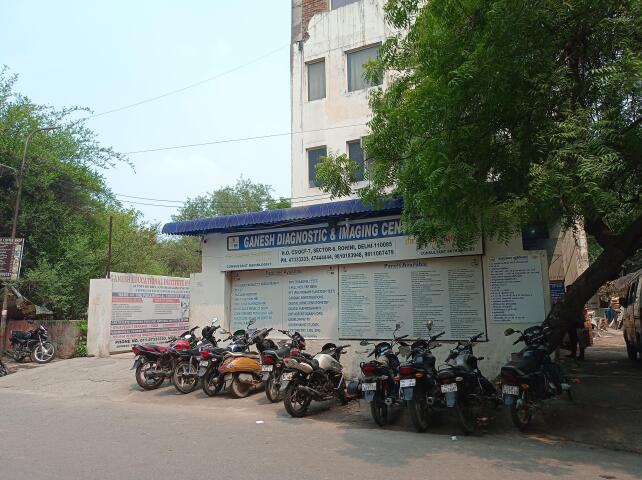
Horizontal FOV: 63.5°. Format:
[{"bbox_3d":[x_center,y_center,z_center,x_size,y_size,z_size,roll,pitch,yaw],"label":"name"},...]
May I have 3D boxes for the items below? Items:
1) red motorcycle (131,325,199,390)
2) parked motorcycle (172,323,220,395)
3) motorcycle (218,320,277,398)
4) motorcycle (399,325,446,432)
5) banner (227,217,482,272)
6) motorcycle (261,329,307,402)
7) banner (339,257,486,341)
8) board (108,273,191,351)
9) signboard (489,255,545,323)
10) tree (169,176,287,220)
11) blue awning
[{"bbox_3d":[-3.147,2.569,11.179,0.750,1.120,1.980,-8,-10,41],"label":"red motorcycle"},{"bbox_3d":[-2.323,2.428,10.504,0.750,1.150,1.980,-5,-9,29],"label":"parked motorcycle"},{"bbox_3d":[-1.155,2.040,8.922,0.700,1.150,1.760,-4,-10,23],"label":"motorcycle"},{"bbox_3d":[1.335,1.786,6.835,0.760,1.200,1.980,-4,-10,21],"label":"motorcycle"},{"bbox_3d":[0.305,0.091,9.195,4.942,0.687,0.120,-5,-10,25],"label":"banner"},{"bbox_3d":[-0.638,2.274,9.404,0.750,1.120,1.980,-4,-8,20],"label":"motorcycle"},{"bbox_3d":[1.658,1.163,9.989,2.925,1.536,0.060,-5,-9,28],"label":"banner"},{"bbox_3d":[-4.959,2.109,15.408,0.050,2.120,3.333,-4,-9,24],"label":"board"},{"bbox_3d":[2.934,0.736,7.815,0.773,1.009,0.030,-5,-10,25],"label":"signboard"},{"bbox_3d":[-5.362,1.216,33.128,7.800,10.898,7.800,0,-9,0],"label":"tree"},{"bbox_3d":[-0.658,-0.508,11.020,6.400,0.380,0.900,-5,-9,28],"label":"blue awning"}]

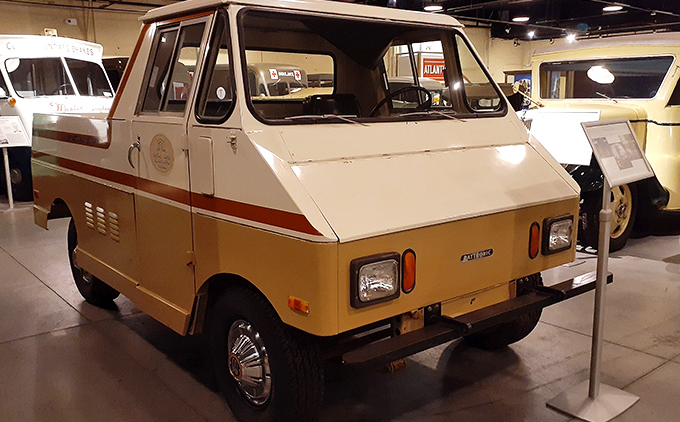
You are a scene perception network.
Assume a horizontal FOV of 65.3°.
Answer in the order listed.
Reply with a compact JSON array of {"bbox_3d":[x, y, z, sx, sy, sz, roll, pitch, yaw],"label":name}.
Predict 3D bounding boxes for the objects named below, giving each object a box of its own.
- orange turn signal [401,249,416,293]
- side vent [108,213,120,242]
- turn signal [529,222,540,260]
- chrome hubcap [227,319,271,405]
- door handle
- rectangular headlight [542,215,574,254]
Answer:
[{"bbox_3d":[0.287,0.249,2.204,0.066,0.178,0.030,-8,14,-36],"label":"orange turn signal"},{"bbox_3d":[-1.436,0.105,3.378,0.020,0.175,0.100,-9,14,-39],"label":"side vent"},{"bbox_3d":[0.979,0.148,2.667,0.066,0.178,0.030,-8,14,-36],"label":"turn signal"},{"bbox_3d":[-0.413,0.684,2.395,0.075,0.380,0.380,-9,14,-39],"label":"chrome hubcap"},{"bbox_3d":[-1.123,-0.325,2.897,0.070,0.185,0.050,-9,14,-39],"label":"door handle"},{"bbox_3d":[1.145,0.131,2.780,0.230,0.178,0.050,-8,14,-36],"label":"rectangular headlight"}]

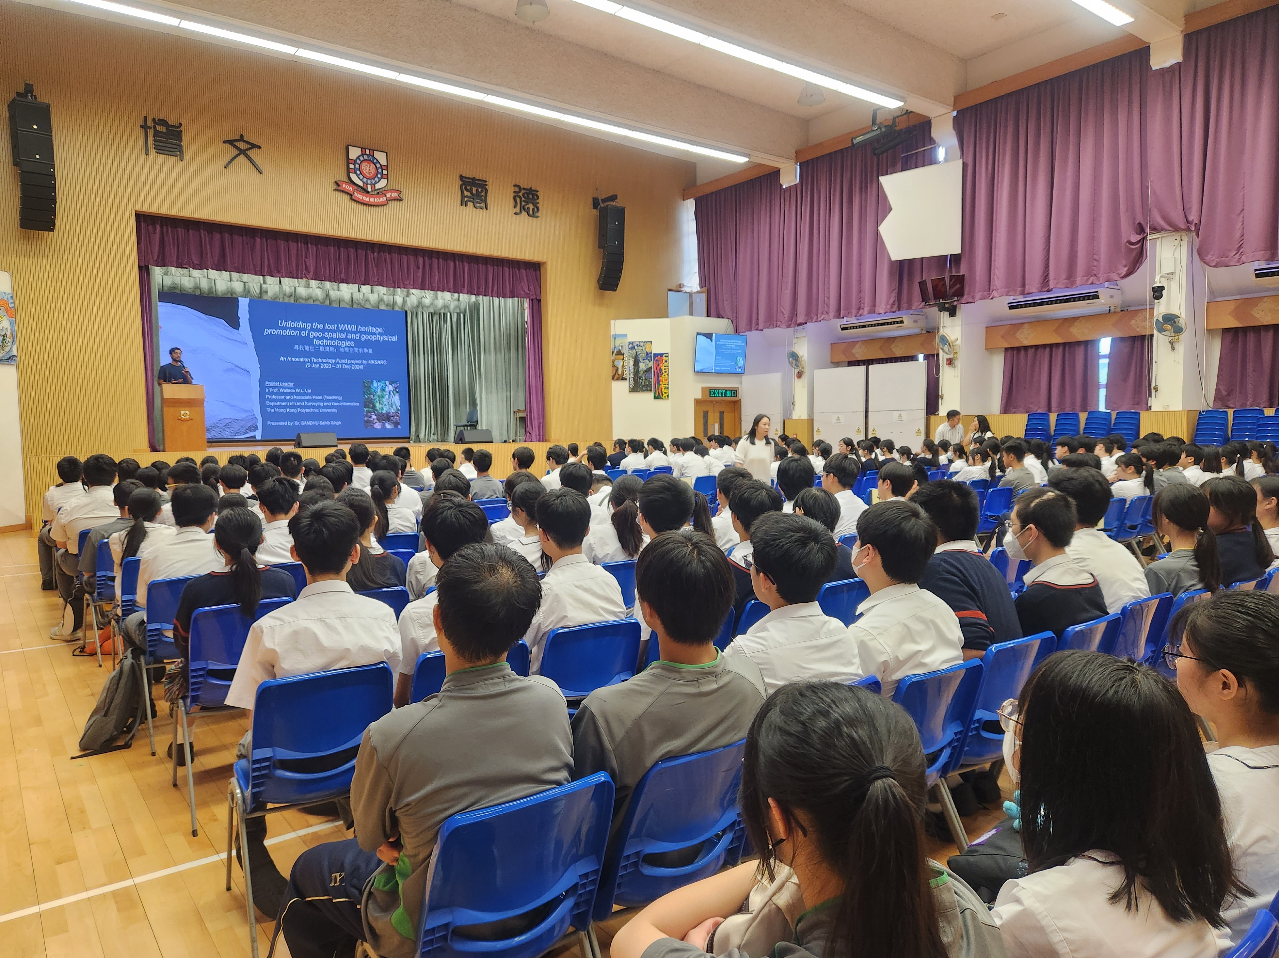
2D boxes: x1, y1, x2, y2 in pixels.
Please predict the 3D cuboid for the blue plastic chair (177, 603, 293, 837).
[{"bbox_3d":[-1.633,0.871,3.440,0.440,0.815,0.550,-4,5,-37],"label":"blue plastic chair"}]

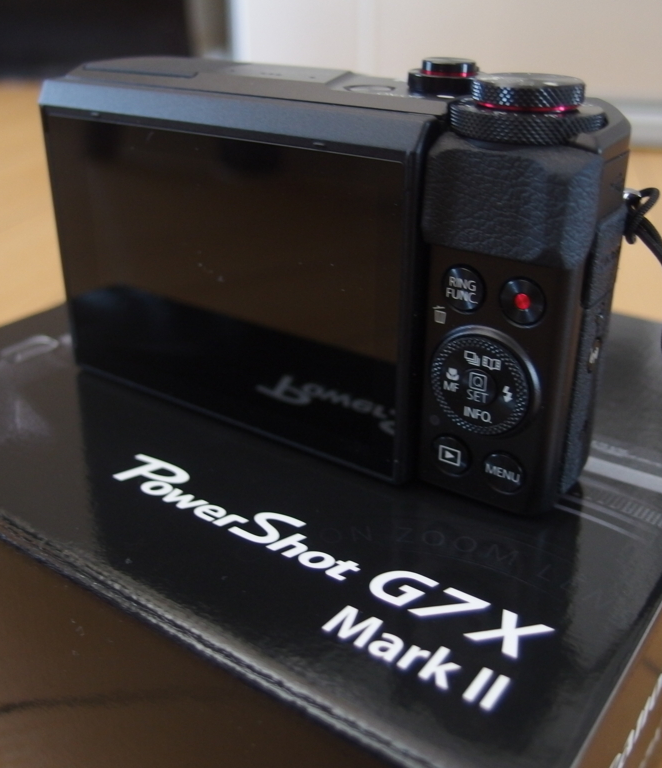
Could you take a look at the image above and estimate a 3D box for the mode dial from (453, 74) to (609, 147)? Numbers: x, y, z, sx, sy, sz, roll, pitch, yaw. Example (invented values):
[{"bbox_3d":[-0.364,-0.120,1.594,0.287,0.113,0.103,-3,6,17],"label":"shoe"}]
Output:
[{"bbox_3d":[0.026,-0.037,0.109,0.020,0.006,0.020,0,26,0],"label":"mode dial"}]

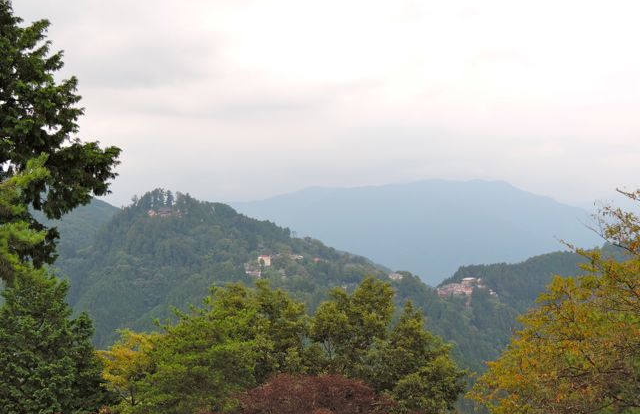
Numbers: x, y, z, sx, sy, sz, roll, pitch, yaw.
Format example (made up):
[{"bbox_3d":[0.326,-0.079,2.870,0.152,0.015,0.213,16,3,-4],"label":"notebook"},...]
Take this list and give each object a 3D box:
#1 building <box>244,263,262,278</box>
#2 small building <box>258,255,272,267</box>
[{"bbox_3d":[-80.030,76.420,1335.000,20.000,15.000,13.000,0,-1,5],"label":"building"},{"bbox_3d":[-66.326,66.326,1350.000,15.000,14.000,11.000,0,-1,10],"label":"small building"}]

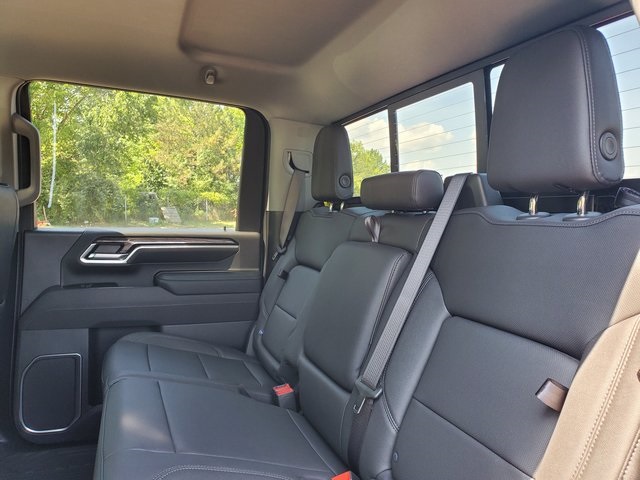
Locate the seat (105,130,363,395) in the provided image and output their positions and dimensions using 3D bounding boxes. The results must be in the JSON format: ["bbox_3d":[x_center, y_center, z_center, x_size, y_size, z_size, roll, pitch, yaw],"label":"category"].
[{"bbox_3d":[-0.229,0.102,1.332,0.680,0.870,0.560,0,3,-23],"label":"seat"}]

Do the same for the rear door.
[{"bbox_3d":[-0.622,0.098,1.765,0.900,1.230,0.200,-1,4,-21],"label":"rear door"}]

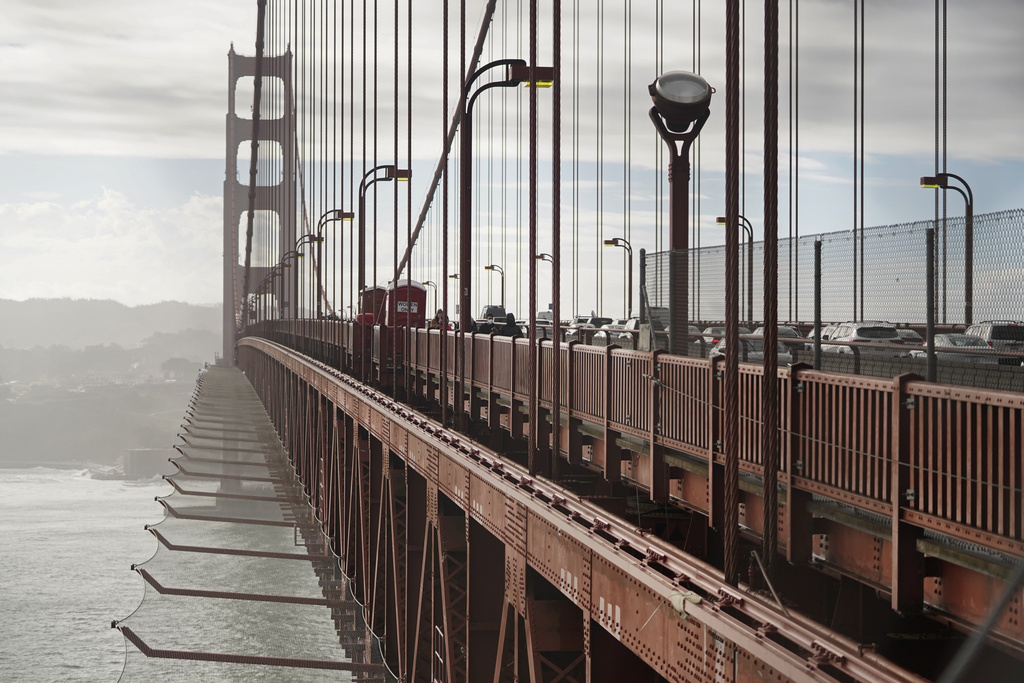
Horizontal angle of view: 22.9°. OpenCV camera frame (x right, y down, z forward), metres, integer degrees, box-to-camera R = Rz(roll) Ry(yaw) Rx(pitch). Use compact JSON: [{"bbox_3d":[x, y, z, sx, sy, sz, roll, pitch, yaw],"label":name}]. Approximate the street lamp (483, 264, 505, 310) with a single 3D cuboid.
[{"bbox_3d":[-1.942,-4.831,287.500,2.200,7.600,0.380,0,0,-7],"label":"street lamp"}]

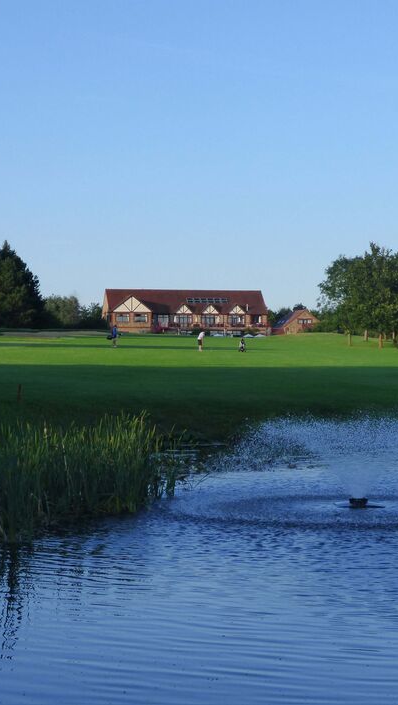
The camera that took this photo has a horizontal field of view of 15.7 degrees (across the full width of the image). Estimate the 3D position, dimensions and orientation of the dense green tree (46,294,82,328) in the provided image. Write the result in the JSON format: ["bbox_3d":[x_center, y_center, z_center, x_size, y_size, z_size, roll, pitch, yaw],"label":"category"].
[{"bbox_3d":[-23.070,-6.810,245.000,6.810,6.130,6.500,0,0,0],"label":"dense green tree"}]

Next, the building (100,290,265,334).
[{"bbox_3d":[-2.500,-7.000,248.000,26.800,7.800,13.000,0,0,-9],"label":"building"}]

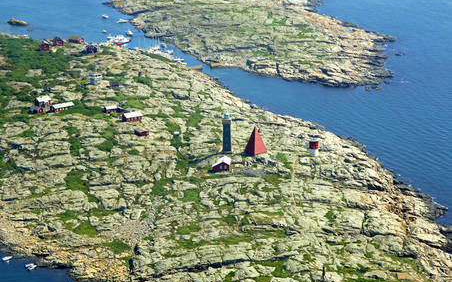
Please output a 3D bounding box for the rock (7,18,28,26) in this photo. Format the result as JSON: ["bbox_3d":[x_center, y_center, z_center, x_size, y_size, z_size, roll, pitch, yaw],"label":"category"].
[{"bbox_3d":[-202.680,-115.900,1556.040,21.000,3.800,12.000,-1,17,0],"label":"rock"}]

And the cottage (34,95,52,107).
[{"bbox_3d":[-138.700,-30.610,1205.840,10.500,6.800,8.200,-7,19,-23],"label":"cottage"}]

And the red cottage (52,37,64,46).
[{"bbox_3d":[-147.870,-87.790,1404.810,6.500,5.800,7.500,-8,19,-26],"label":"red cottage"}]

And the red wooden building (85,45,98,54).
[{"bbox_3d":[-118.300,-82.240,1413.650,9.300,7.000,9.000,1,17,7],"label":"red wooden building"}]

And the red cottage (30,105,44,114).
[{"bbox_3d":[-140.650,-23.650,1187.500,8.000,4.200,4.800,14,22,38],"label":"red cottage"}]

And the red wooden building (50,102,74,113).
[{"bbox_3d":[-124.990,-26.180,1218.470,18.000,4.800,6.400,-13,21,-35],"label":"red wooden building"}]

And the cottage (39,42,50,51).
[{"bbox_3d":[-162.340,-85.350,1429.100,7.800,7.000,8.000,-2,17,-6],"label":"cottage"}]

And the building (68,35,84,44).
[{"bbox_3d":[-137.500,-93.480,1464.310,8.000,5.200,11.000,-15,22,-38],"label":"building"}]

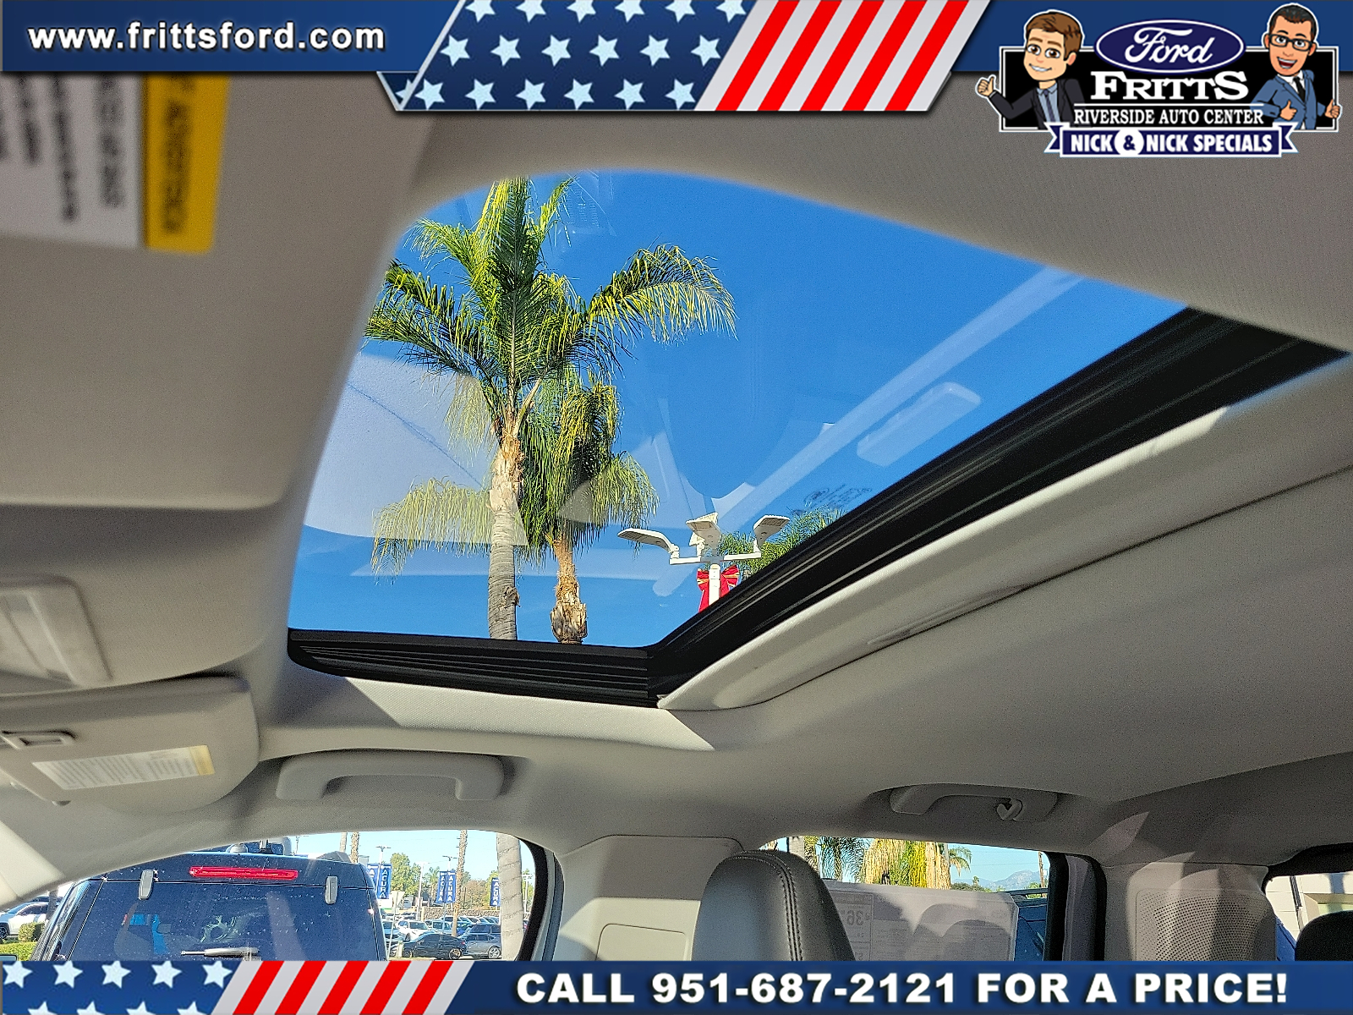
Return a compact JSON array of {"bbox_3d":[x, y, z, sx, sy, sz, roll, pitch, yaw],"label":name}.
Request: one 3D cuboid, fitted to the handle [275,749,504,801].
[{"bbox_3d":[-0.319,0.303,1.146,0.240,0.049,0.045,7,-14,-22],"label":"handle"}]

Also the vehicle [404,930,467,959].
[{"bbox_3d":[-13.722,24.340,56.500,4.500,1.420,1.800,8,-24,-17],"label":"vehicle"}]

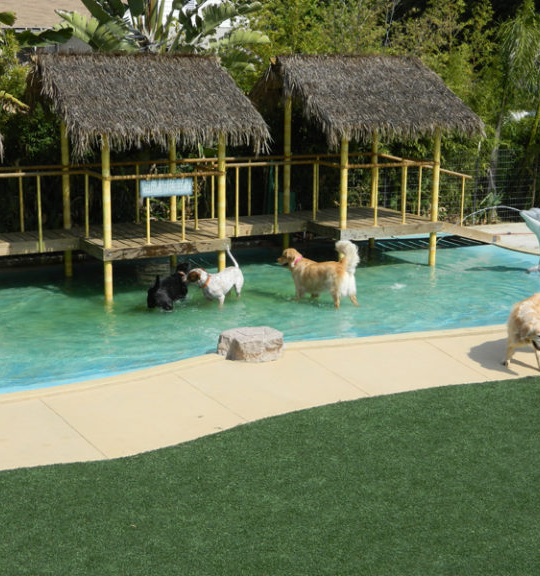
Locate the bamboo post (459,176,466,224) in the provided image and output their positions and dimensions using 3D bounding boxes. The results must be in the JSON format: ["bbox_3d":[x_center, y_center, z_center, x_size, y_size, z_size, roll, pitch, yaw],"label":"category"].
[{"bbox_3d":[2.627,-1.171,14.200,0.039,0.710,0.039,1,12,0],"label":"bamboo post"}]

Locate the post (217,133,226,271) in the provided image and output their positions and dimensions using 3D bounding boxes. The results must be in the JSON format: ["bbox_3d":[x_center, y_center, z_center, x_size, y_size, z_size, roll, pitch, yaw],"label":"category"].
[{"bbox_3d":[-0.547,-0.854,12.012,0.086,1.903,0.086,1,12,0],"label":"post"}]

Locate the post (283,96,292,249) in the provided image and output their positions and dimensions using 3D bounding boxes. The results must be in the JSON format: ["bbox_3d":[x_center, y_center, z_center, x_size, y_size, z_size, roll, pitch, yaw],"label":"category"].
[{"bbox_3d":[0.238,-1.486,14.190,0.086,2.257,0.086,1,12,0],"label":"post"}]

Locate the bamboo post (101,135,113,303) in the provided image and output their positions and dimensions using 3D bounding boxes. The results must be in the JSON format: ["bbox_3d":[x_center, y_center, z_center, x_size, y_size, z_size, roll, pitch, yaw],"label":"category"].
[{"bbox_3d":[-1.759,-0.723,11.315,0.086,1.911,0.086,1,12,0],"label":"bamboo post"}]

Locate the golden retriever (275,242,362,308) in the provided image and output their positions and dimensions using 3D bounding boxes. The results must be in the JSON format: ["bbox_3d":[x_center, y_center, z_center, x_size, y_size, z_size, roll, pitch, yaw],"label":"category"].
[{"bbox_3d":[0.553,-0.161,11.847,0.920,0.750,0.300,5,13,19],"label":"golden retriever"}]

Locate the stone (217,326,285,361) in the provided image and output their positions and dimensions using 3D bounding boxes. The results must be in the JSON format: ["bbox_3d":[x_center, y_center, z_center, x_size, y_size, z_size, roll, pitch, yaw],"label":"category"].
[{"bbox_3d":[-0.177,0.511,9.550,0.560,0.200,0.450,-1,13,-10],"label":"stone"}]

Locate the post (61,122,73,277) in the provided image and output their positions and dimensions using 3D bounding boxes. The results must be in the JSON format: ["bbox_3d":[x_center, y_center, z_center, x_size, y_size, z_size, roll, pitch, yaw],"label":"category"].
[{"bbox_3d":[-2.515,-1.079,12.897,0.078,1.915,0.078,-6,14,-28],"label":"post"}]

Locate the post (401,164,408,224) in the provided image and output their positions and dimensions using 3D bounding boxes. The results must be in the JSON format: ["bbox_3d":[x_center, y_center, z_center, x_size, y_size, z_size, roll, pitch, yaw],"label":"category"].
[{"bbox_3d":[1.748,-1.218,13.613,0.038,0.786,0.038,-6,14,-28],"label":"post"}]

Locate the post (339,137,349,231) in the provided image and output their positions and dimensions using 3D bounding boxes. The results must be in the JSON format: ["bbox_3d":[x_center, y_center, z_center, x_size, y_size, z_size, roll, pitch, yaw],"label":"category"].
[{"bbox_3d":[0.940,-1.323,13.107,0.081,1.177,0.081,-6,14,-28],"label":"post"}]

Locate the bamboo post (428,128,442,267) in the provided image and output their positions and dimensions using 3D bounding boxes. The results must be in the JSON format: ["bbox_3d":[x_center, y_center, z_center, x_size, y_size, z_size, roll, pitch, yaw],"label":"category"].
[{"bbox_3d":[2.191,-1.187,13.831,0.080,1.839,0.080,-6,14,-28],"label":"bamboo post"}]

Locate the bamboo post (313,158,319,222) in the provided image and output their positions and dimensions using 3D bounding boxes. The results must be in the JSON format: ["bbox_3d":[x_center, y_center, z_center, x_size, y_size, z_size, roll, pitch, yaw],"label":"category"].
[{"bbox_3d":[0.603,-1.283,13.817,0.036,0.784,0.036,-6,14,-28],"label":"bamboo post"}]

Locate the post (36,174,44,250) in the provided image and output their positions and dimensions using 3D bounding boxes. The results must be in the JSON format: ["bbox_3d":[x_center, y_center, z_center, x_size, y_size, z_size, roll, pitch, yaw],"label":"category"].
[{"bbox_3d":[-2.595,-0.830,11.746,0.039,0.885,0.039,1,12,0],"label":"post"}]

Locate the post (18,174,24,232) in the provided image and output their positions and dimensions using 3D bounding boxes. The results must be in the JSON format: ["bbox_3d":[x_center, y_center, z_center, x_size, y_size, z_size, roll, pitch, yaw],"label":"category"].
[{"bbox_3d":[-2.944,-1.005,12.361,0.039,0.762,0.039,1,12,0],"label":"post"}]

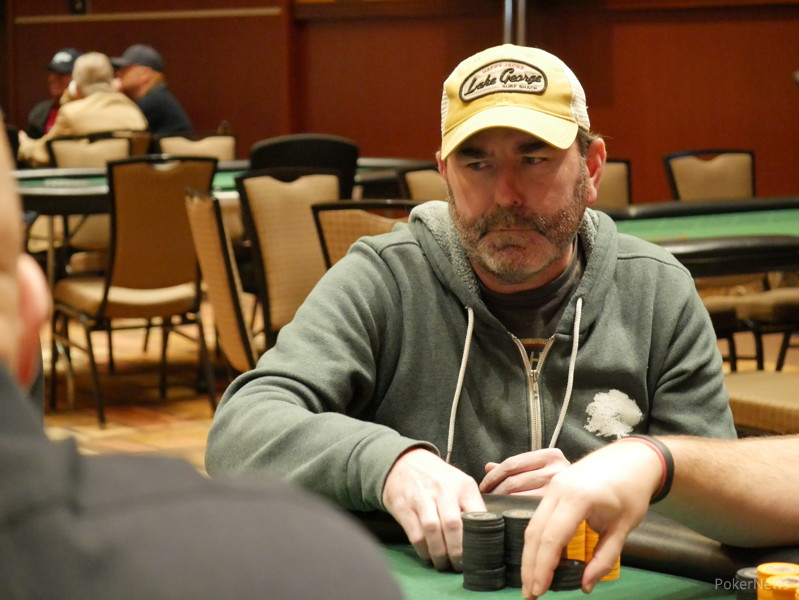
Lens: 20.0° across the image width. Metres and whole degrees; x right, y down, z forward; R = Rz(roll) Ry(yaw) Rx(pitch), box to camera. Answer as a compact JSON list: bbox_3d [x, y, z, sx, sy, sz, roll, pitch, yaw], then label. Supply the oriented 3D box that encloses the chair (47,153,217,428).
[{"bbox_3d":[-0.966,-0.068,8.327,0.460,0.940,0.600,-4,7,-27],"label":"chair"}]

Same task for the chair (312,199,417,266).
[{"bbox_3d":[0.121,0.209,5.586,0.460,0.940,0.600,3,7,30],"label":"chair"}]

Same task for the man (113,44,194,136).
[{"bbox_3d":[-1.347,-0.577,11.200,0.780,1.360,0.550,1,6,12],"label":"man"}]

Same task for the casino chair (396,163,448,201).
[{"bbox_3d":[0.332,0.067,6.920,0.460,0.940,0.600,-5,7,-33],"label":"casino chair"}]

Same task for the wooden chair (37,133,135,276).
[{"bbox_3d":[-1.307,-0.254,10.131,0.460,0.940,0.600,-3,7,-24],"label":"wooden chair"}]

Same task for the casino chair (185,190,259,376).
[{"bbox_3d":[-0.258,0.173,5.963,0.600,0.940,0.460,-2,6,-13],"label":"casino chair"}]

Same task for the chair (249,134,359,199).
[{"bbox_3d":[-0.358,-0.121,8.534,0.470,0.990,0.560,-1,6,-6],"label":"chair"}]

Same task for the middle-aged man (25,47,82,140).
[{"bbox_3d":[-1.738,-0.615,11.698,0.520,1.340,0.750,1,6,15],"label":"middle-aged man"}]

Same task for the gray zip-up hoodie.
[{"bbox_3d":[0.087,0.181,2.452,0.560,0.560,0.430,0,6,7],"label":"gray zip-up hoodie"}]

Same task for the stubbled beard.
[{"bbox_3d":[0.127,-0.080,2.420,0.150,0.125,0.115,1,6,11],"label":"stubbled beard"}]

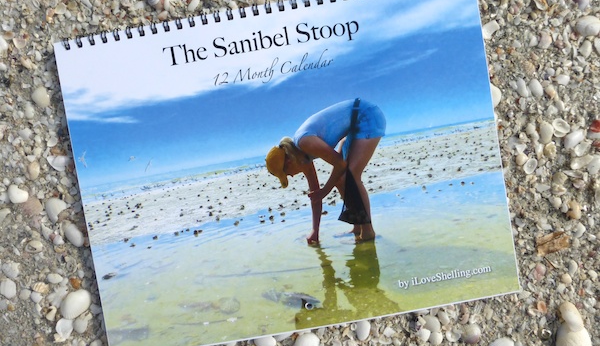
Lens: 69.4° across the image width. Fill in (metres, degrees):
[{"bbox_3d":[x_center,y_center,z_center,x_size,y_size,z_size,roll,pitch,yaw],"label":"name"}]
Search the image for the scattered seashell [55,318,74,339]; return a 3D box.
[{"bbox_3d":[-0.159,0.106,0.292,0.011,0.005,0.014,12,91,0],"label":"scattered seashell"}]

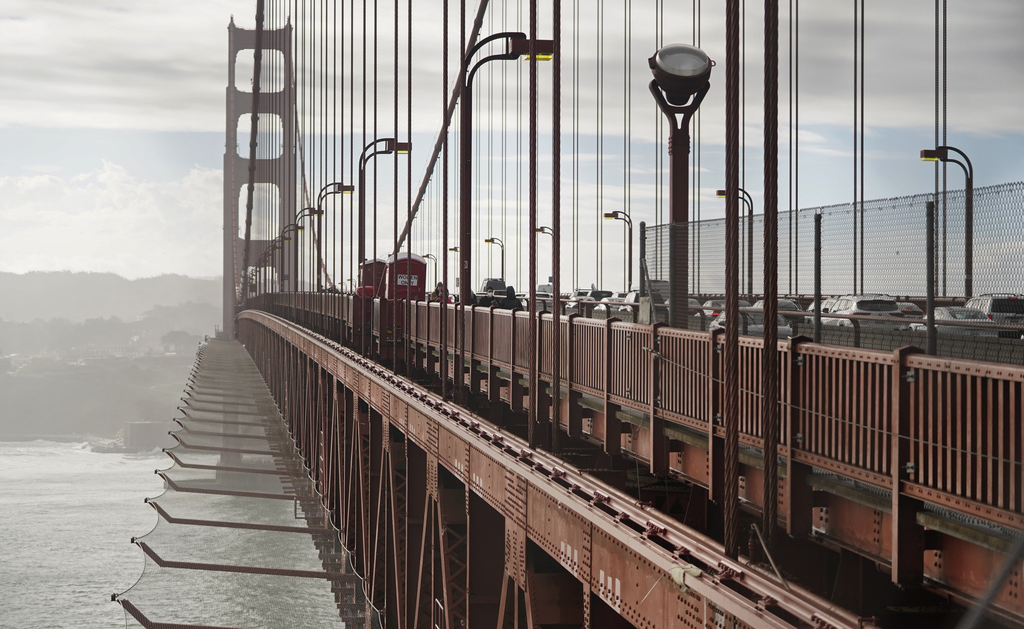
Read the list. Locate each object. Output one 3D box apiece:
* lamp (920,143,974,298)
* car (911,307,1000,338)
[{"bbox_3d":[18.651,-3.391,108.500,2.250,7.600,0.380,0,0,-7],"label":"lamp"},{"bbox_3d":[14.562,0.499,83.200,1.820,1.450,4.700,0,0,-7],"label":"car"}]

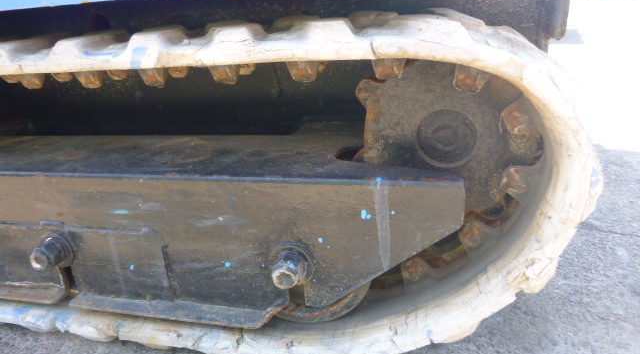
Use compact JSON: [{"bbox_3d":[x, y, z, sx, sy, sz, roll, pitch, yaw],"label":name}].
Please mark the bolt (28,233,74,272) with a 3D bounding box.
[{"bbox_3d":[-0.333,0.096,0.567,0.046,0.046,0.035,1,21,13],"label":"bolt"}]

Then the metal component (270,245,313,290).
[{"bbox_3d":[-0.033,0.102,0.497,0.046,0.046,0.035,1,21,13],"label":"metal component"}]

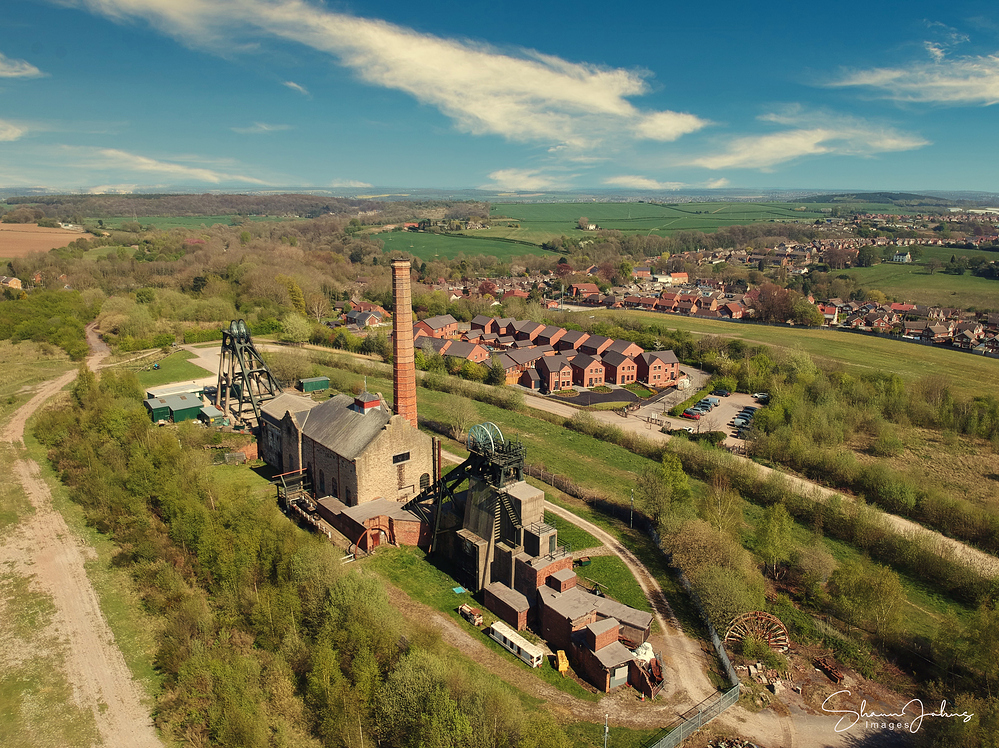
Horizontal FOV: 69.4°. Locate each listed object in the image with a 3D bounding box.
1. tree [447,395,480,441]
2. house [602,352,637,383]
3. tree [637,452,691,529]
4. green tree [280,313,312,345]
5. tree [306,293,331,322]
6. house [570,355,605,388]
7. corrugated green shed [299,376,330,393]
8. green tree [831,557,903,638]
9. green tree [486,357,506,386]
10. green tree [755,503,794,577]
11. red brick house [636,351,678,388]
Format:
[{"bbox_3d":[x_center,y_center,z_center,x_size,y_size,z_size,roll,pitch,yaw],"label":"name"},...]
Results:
[{"bbox_3d":[-8.220,9.446,153.062,7.200,9.200,7.200,0,14,0],"label":"tree"},{"bbox_3d":[33.394,-2.102,201.715,6.400,7.500,9.300,-5,15,-20],"label":"house"},{"bbox_3d":[24.700,17.373,109.613,8.000,11.600,7.800,0,14,0],"label":"tree"},{"bbox_3d":[-67.900,-15.192,241.871,10.300,10.600,10.300,0,14,0],"label":"green tree"},{"bbox_3d":[-77.400,-28.400,308.690,10.000,12.800,10.000,0,14,0],"label":"tree"},{"bbox_3d":[24.033,-1.182,196.163,6.300,7.300,8.700,-5,15,-19],"label":"house"},{"bbox_3d":[-48.947,2.834,191.239,6.900,2.700,2.700,-8,17,-30],"label":"corrugated green shed"},{"bbox_3d":[41.200,25.681,81.807,8.000,9.400,7.800,0,14,0],"label":"green tree"},{"bbox_3d":[-0.666,-0.667,194.560,5.000,8.100,5.000,0,14,0],"label":"green tree"},{"bbox_3d":[38.308,22.776,98.118,5.800,11.100,5.800,0,14,0],"label":"green tree"},{"bbox_3d":[43.847,-2.281,201.727,9.900,7.900,8.000,-5,15,-21],"label":"red brick house"}]

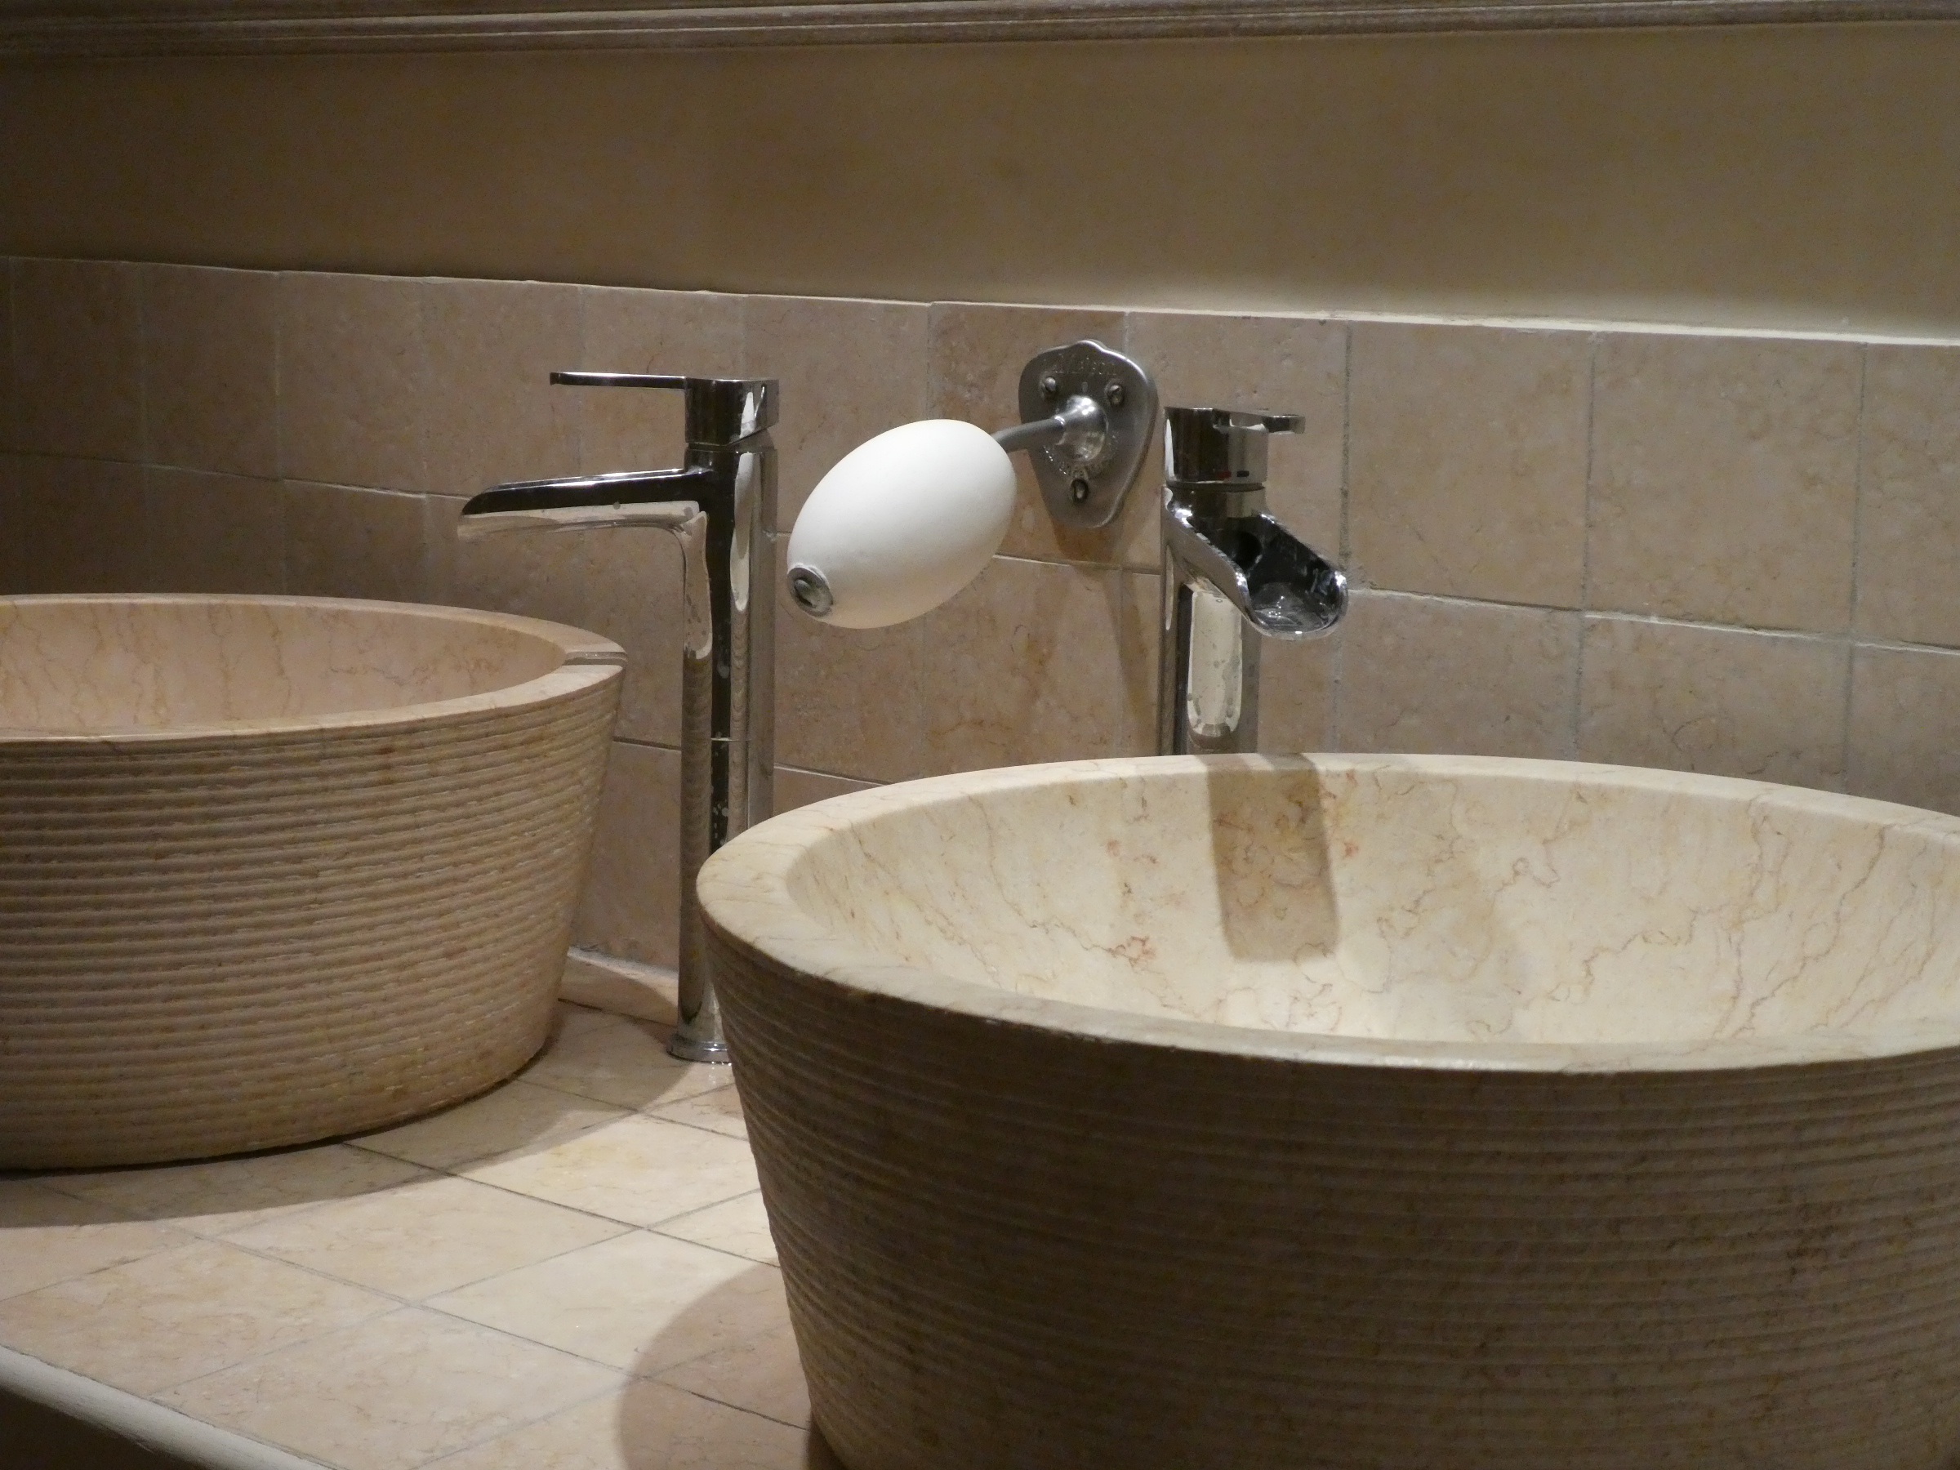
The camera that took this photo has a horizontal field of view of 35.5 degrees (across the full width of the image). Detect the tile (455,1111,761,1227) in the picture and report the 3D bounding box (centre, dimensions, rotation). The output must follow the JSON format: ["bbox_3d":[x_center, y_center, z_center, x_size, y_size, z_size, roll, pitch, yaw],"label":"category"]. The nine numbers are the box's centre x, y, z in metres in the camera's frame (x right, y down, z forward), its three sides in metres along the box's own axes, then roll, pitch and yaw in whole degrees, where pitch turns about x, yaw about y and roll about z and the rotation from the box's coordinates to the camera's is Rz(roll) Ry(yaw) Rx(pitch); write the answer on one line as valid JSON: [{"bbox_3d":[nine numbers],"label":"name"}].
[{"bbox_3d":[-0.125,0.165,1.133,0.100,0.010,0.103,8,11,37],"label":"tile"}]

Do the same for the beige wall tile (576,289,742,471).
[{"bbox_3d":[-0.143,-0.151,1.398,0.100,0.102,0.010,8,13,35],"label":"beige wall tile"}]

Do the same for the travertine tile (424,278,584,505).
[{"bbox_3d":[-0.225,-0.163,1.456,0.100,0.102,0.010,8,13,35],"label":"travertine tile"}]

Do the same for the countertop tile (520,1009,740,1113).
[{"bbox_3d":[-0.148,0.148,1.330,0.102,0.010,0.108,8,11,36],"label":"countertop tile"}]

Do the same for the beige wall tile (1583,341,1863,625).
[{"bbox_3d":[0.265,-0.089,1.083,0.099,0.099,0.010,8,11,36],"label":"beige wall tile"}]

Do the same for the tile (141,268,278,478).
[{"bbox_3d":[-0.391,-0.187,1.573,0.100,0.102,0.010,8,13,35],"label":"tile"}]

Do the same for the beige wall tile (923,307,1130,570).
[{"bbox_3d":[0.022,-0.127,1.282,0.100,0.102,0.010,8,13,35],"label":"beige wall tile"}]

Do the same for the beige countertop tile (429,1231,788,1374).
[{"bbox_3d":[-0.114,0.195,1.034,0.102,0.010,0.108,8,11,36],"label":"beige countertop tile"}]

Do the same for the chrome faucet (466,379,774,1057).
[{"bbox_3d":[-0.156,-0.007,1.324,0.138,0.297,0.044,1,9,-8],"label":"chrome faucet"}]

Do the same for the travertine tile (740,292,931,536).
[{"bbox_3d":[-0.060,-0.137,1.321,0.100,0.099,0.010,8,11,36],"label":"travertine tile"}]

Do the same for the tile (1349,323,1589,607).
[{"bbox_3d":[0.187,-0.103,1.165,0.100,0.102,0.010,8,13,35],"label":"tile"}]

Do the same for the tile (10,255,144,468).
[{"bbox_3d":[-0.475,-0.199,1.625,0.107,0.103,0.010,8,11,36],"label":"tile"}]

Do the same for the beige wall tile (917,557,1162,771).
[{"bbox_3d":[0.019,-0.021,1.277,0.102,0.103,0.010,8,11,36],"label":"beige wall tile"}]

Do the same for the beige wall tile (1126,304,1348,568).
[{"bbox_3d":[0.104,-0.115,1.224,0.100,0.102,0.010,8,13,35],"label":"beige wall tile"}]

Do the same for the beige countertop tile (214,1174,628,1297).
[{"bbox_3d":[-0.190,0.176,1.050,0.100,0.010,0.103,8,11,37],"label":"beige countertop tile"}]

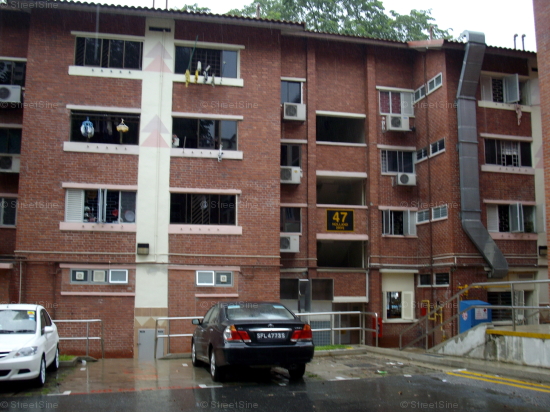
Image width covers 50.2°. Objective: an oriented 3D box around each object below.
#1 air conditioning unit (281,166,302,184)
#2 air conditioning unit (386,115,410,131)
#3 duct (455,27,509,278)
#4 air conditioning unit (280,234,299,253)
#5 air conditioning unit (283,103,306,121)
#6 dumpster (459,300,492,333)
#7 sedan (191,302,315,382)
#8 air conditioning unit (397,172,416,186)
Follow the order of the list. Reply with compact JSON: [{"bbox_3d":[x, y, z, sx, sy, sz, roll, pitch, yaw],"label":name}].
[{"bbox_3d":[0.558,-1.174,23.209,0.850,0.640,0.310,2,-9,-11],"label":"air conditioning unit"},{"bbox_3d":[5.160,-3.408,24.558,0.830,0.580,0.310,2,-9,-13],"label":"air conditioning unit"},{"bbox_3d":[7.856,-1.946,21.933,1.774,9.124,1.024,2,-8,-12],"label":"duct"},{"bbox_3d":[0.507,1.489,22.810,0.850,0.640,0.310,2,-9,-11],"label":"air conditioning unit"},{"bbox_3d":[0.780,-3.745,23.630,0.860,0.630,0.310,2,-9,-11],"label":"air conditioning unit"},{"bbox_3d":[6.859,4.042,20.084,0.780,1.600,0.830,2,-9,-11],"label":"dumpster"},{"bbox_3d":[-0.625,2.764,12.437,1.795,1.480,4.815,2,-9,-14],"label":"sedan"},{"bbox_3d":[5.404,-1.051,24.241,0.770,0.490,0.270,2,-9,-13],"label":"air conditioning unit"}]

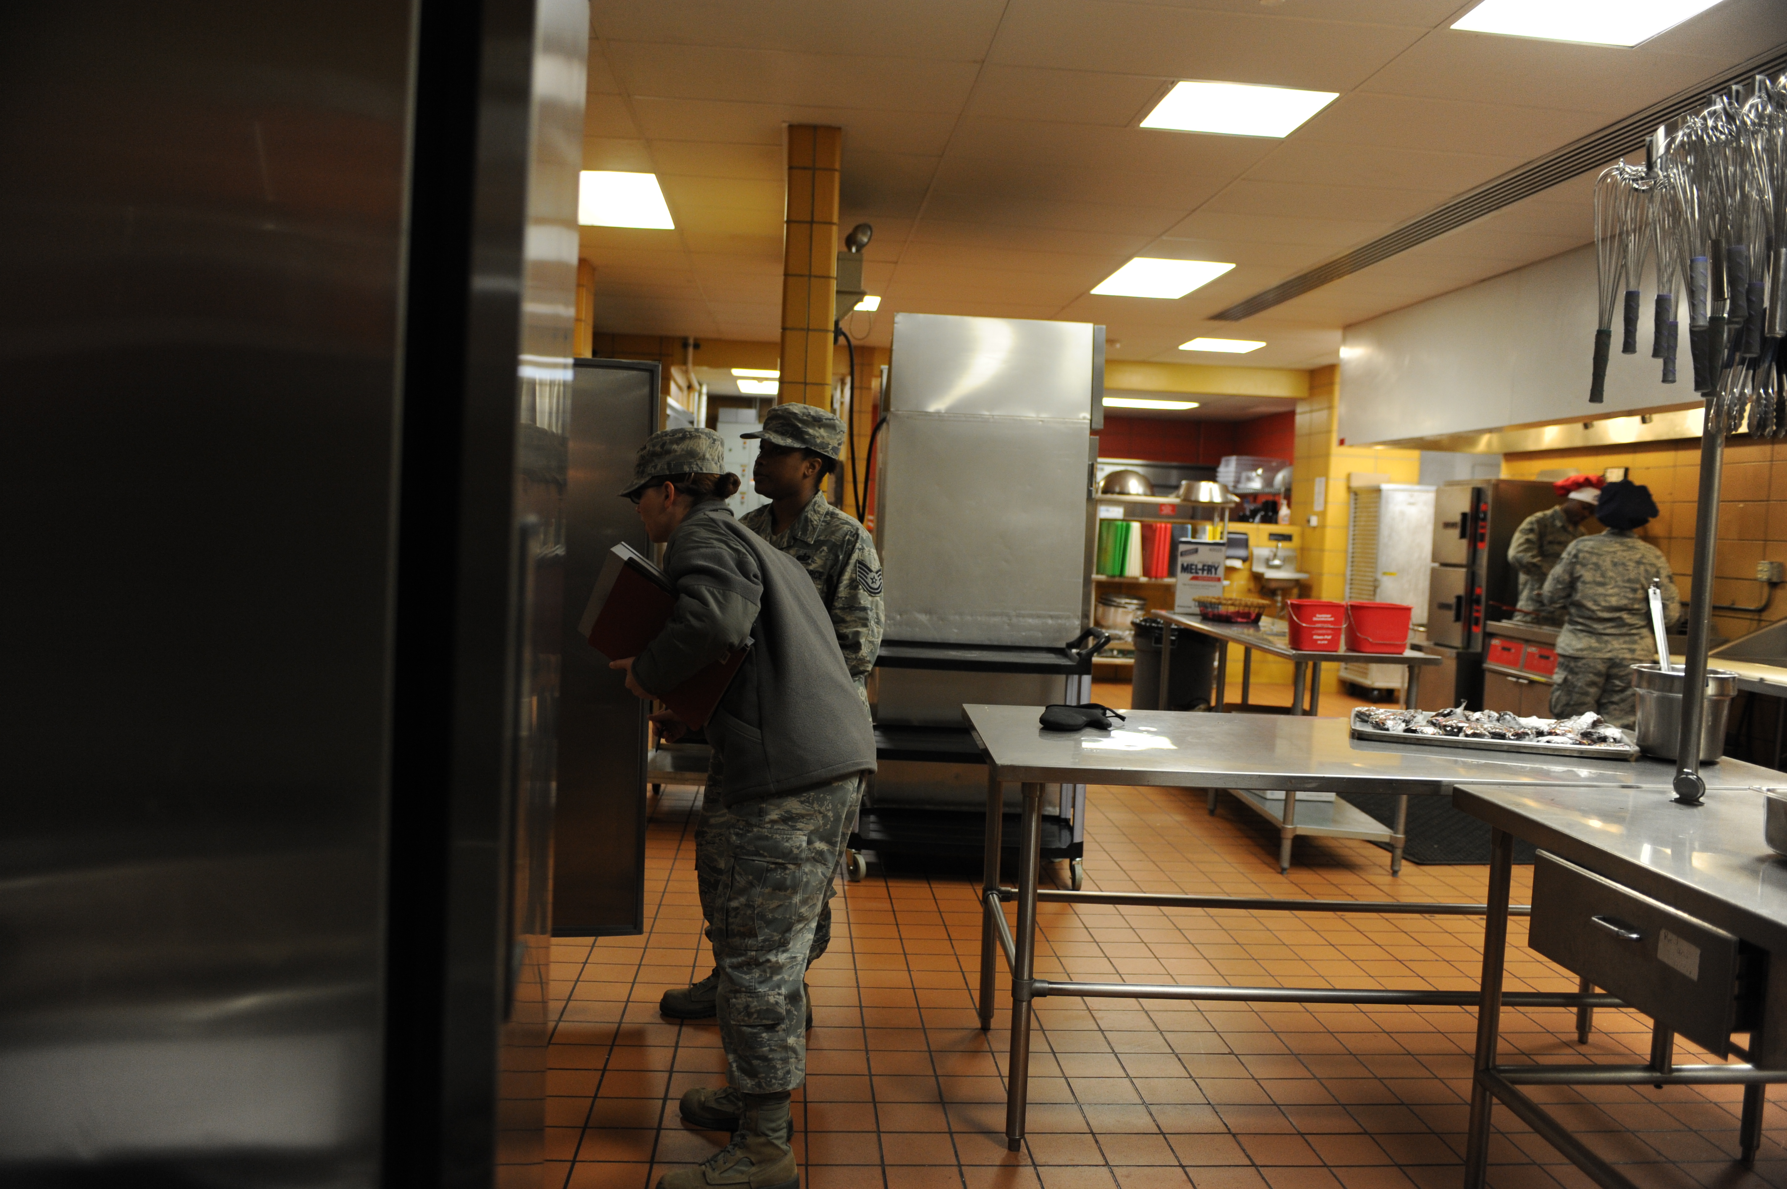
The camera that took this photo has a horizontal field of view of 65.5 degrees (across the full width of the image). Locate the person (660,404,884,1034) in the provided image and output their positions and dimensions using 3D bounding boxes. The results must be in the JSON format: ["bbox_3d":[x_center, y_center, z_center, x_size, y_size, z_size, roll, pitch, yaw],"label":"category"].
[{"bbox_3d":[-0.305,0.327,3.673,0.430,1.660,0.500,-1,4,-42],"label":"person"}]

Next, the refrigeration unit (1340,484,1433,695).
[{"bbox_3d":[4.047,0.002,11.349,0.540,1.760,0.700,2,3,-4],"label":"refrigeration unit"}]

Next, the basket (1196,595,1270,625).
[{"bbox_3d":[1.743,0.085,7.150,0.380,0.116,0.280,3,3,16],"label":"basket"}]

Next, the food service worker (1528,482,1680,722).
[{"bbox_3d":[3.224,0.300,6.312,0.570,1.660,0.400,4,4,26],"label":"food service worker"}]

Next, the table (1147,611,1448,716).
[{"bbox_3d":[1.757,0.610,6.605,0.595,0.887,2.300,2,3,-4],"label":"table"}]

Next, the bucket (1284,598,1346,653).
[{"bbox_3d":[1.696,0.120,5.577,0.190,0.205,0.180,2,3,-4],"label":"bucket"}]

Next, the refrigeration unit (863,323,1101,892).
[{"bbox_3d":[0.356,-0.037,6.011,0.860,2.130,0.740,2,3,-4],"label":"refrigeration unit"}]

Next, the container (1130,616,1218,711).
[{"bbox_3d":[1.851,0.565,9.154,0.570,0.700,0.570,2,3,-4],"label":"container"}]

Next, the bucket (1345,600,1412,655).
[{"bbox_3d":[1.945,0.129,5.596,0.230,0.205,0.180,2,3,-4],"label":"bucket"}]

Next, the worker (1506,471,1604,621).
[{"bbox_3d":[3.767,0.192,7.922,0.420,1.740,0.520,4,4,26],"label":"worker"}]

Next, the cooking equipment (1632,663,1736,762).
[{"bbox_3d":[1.899,0.289,3.338,0.250,0.205,0.250,2,3,-4],"label":"cooking equipment"}]

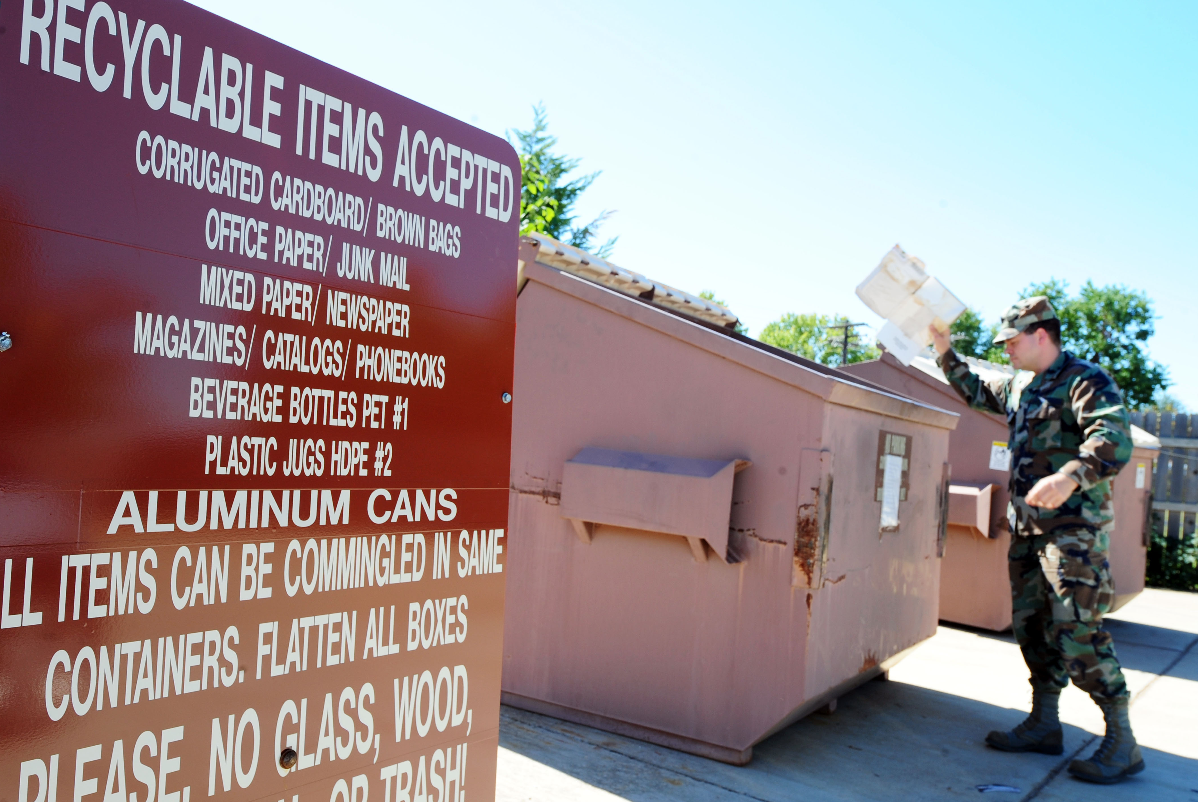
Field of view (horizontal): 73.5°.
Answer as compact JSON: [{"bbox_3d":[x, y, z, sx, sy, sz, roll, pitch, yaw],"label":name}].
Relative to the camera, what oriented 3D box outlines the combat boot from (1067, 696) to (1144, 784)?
[{"bbox_3d":[1.911,1.261,3.036,0.300,0.290,0.115,3,-4,7],"label":"combat boot"}]

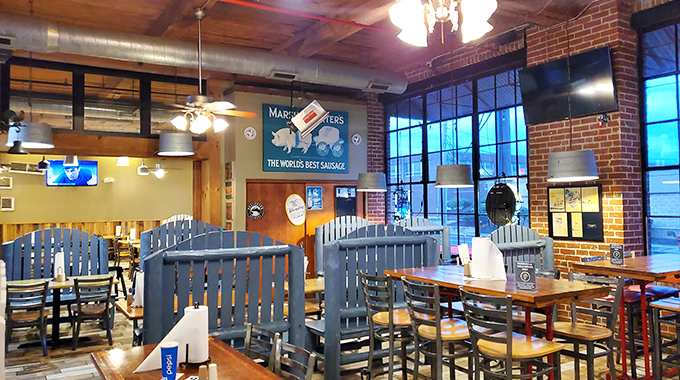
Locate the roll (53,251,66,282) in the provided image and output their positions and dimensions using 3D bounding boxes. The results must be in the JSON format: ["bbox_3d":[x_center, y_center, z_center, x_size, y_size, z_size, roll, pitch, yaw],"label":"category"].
[{"bbox_3d":[-3.398,0.936,6.199,0.146,0.323,0.146,0,-2,-29],"label":"roll"}]

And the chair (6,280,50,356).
[{"bbox_3d":[-3.554,1.437,5.790,0.414,0.828,0.475,0,-2,-31],"label":"chair"}]

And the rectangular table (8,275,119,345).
[{"bbox_3d":[-3.411,1.514,6.282,1.220,0.760,0.760,0,-2,-33],"label":"rectangular table"}]

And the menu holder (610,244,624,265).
[{"bbox_3d":[2.586,0.608,4.760,0.127,0.188,0.050,-2,-2,38],"label":"menu holder"}]

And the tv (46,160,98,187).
[{"bbox_3d":[-7.977,-0.492,15.229,1.350,0.765,0.080,0,-2,-33],"label":"tv"}]

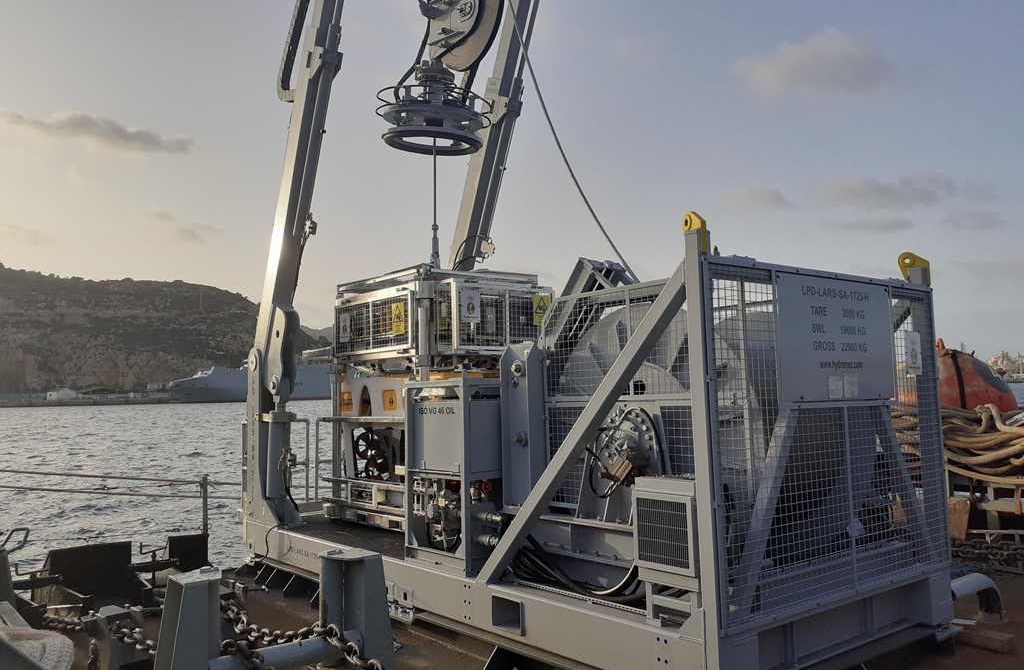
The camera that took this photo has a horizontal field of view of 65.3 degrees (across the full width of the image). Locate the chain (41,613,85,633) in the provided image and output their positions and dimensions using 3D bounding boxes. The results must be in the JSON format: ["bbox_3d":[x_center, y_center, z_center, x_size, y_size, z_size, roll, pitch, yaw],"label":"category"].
[{"bbox_3d":[-3.439,2.165,6.130,0.110,0.170,1.020,4,-8,-45],"label":"chain"}]

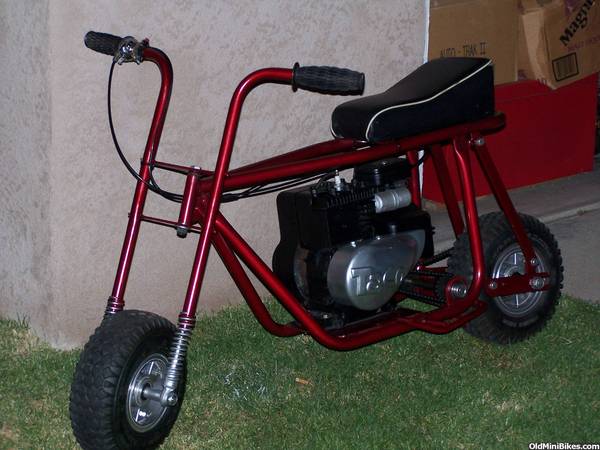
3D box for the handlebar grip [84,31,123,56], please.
[{"bbox_3d":[-0.395,-0.364,3.676,0.113,0.037,0.037,19,23,37],"label":"handlebar grip"}]

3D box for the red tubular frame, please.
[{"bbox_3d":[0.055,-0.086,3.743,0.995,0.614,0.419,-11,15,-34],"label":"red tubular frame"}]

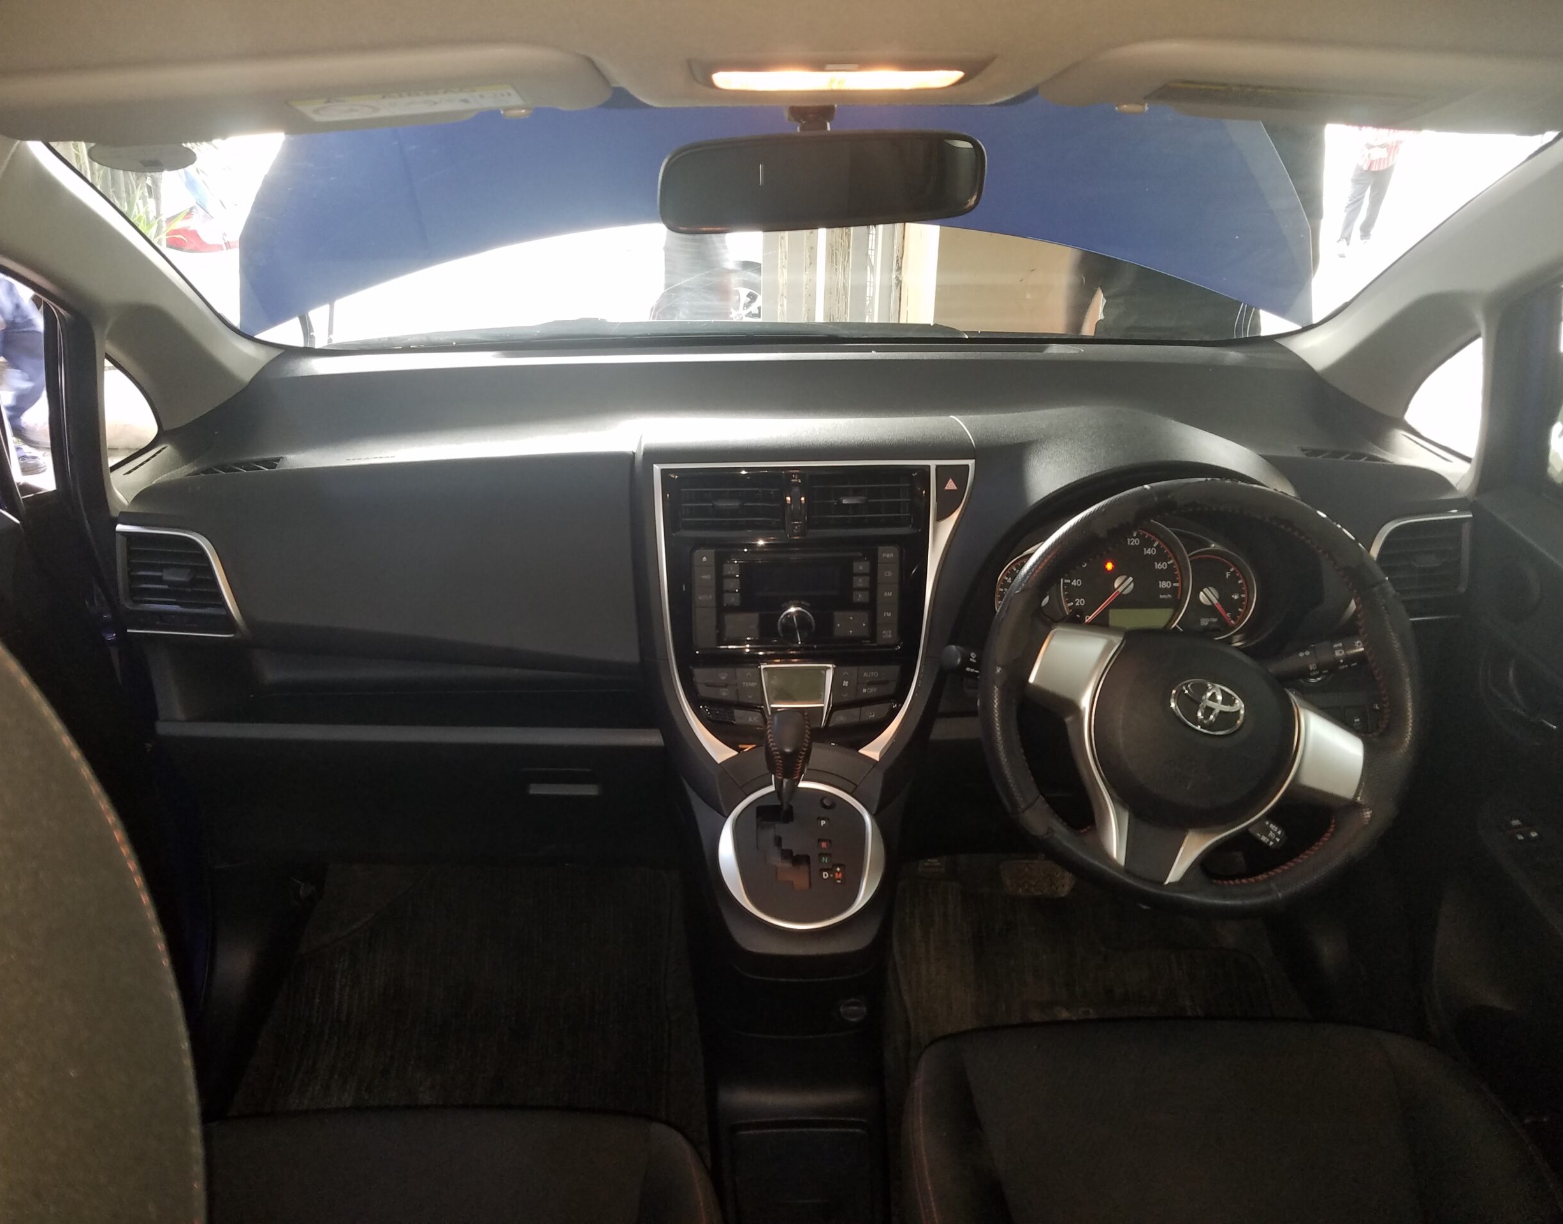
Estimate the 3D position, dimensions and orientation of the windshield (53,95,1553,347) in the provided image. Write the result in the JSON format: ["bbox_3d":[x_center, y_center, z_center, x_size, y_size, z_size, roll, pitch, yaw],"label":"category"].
[{"bbox_3d":[0.008,-0.367,1.209,1.280,0.140,0.720,0,-1,-1],"label":"windshield"}]

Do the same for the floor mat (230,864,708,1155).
[{"bbox_3d":[-0.370,0.502,1.510,0.500,0.050,0.580,0,31,-1],"label":"floor mat"}]

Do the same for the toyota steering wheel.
[{"bbox_3d":[0.353,0.072,1.060,0.370,0.370,0.120,0,-4,-1],"label":"toyota steering wheel"}]

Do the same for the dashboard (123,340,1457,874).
[{"bbox_3d":[0.010,-0.011,1.367,1.400,0.520,0.580,0,21,-1],"label":"dashboard"}]

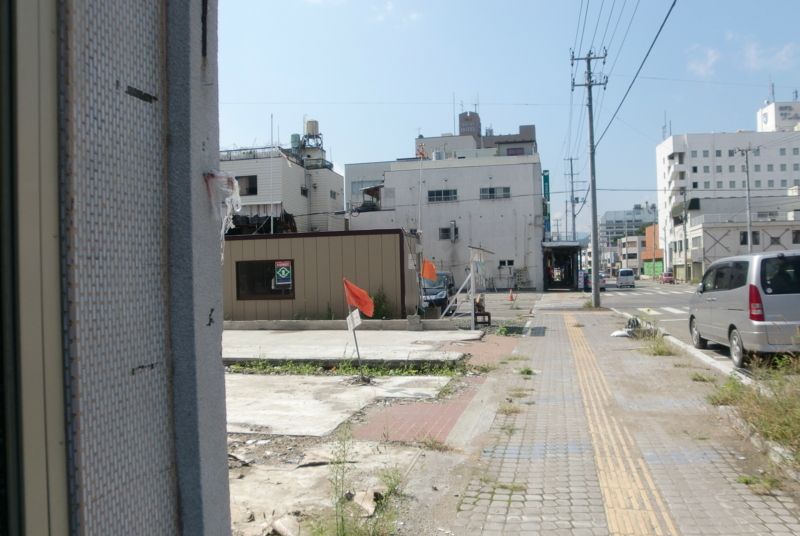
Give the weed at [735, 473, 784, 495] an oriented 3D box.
[{"bbox_3d":[2.439,1.459,4.401,0.280,0.080,0.190,-2,-1,14],"label":"weed"}]

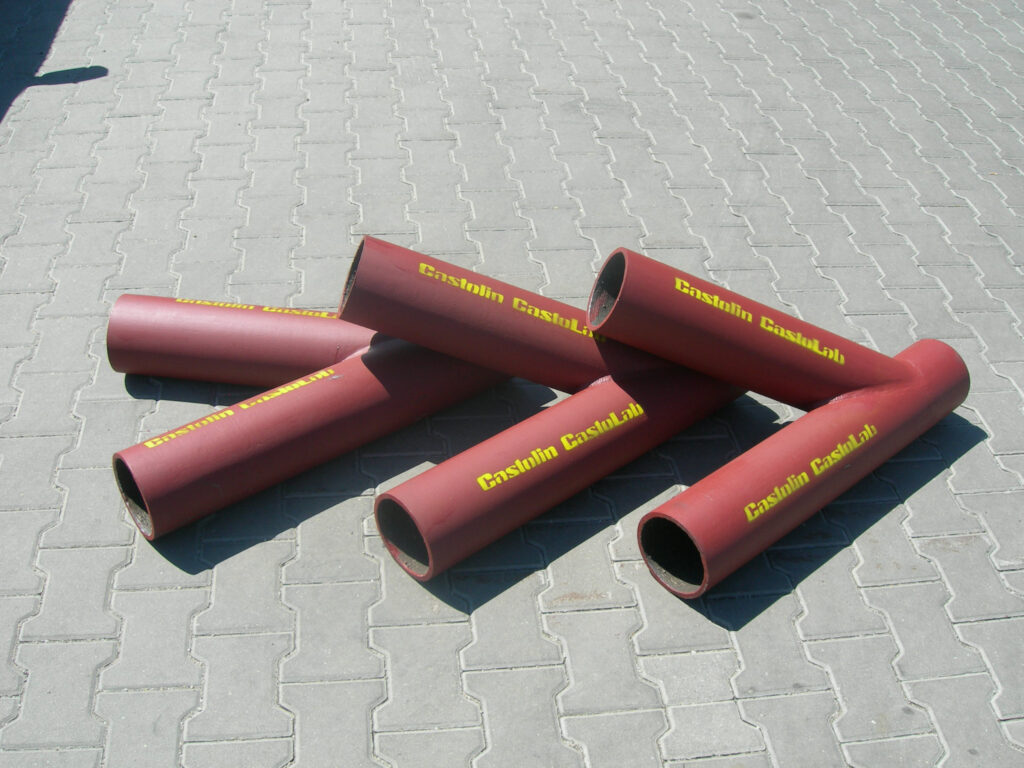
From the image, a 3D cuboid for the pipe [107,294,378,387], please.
[{"bbox_3d":[-0.467,-0.073,2.228,0.645,0.158,0.158,5,39,2],"label":"pipe"}]

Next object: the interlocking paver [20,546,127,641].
[{"bbox_3d":[-0.700,0.361,1.830,0.163,0.070,0.198,-2,39,-8],"label":"interlocking paver"}]

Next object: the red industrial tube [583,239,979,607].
[{"bbox_3d":[0.459,-0.051,2.087,0.806,0.158,0.592,-26,82,-32],"label":"red industrial tube"}]

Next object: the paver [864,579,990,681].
[{"bbox_3d":[0.673,0.428,1.870,0.163,0.070,0.198,-2,39,-8],"label":"paver"}]

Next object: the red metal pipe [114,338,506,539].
[{"bbox_3d":[-0.330,0.048,2.085,0.806,0.158,0.158,-25,47,-31],"label":"red metal pipe"}]

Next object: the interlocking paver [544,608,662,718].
[{"bbox_3d":[0.140,0.459,1.793,0.163,0.070,0.198,-2,39,-8],"label":"interlocking paver"}]

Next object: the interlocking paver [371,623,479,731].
[{"bbox_3d":[-0.138,0.474,1.749,0.163,0.070,0.198,-2,39,-8],"label":"interlocking paver"}]

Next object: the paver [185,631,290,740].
[{"bbox_3d":[-0.409,0.479,1.712,0.163,0.070,0.198,-2,39,-8],"label":"paver"}]

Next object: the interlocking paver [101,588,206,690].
[{"bbox_3d":[-0.556,0.420,1.771,0.163,0.070,0.198,-2,39,-8],"label":"interlocking paver"}]

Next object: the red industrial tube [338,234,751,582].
[{"bbox_3d":[0.012,-0.080,2.096,0.806,0.158,0.592,-27,79,-32],"label":"red industrial tube"}]

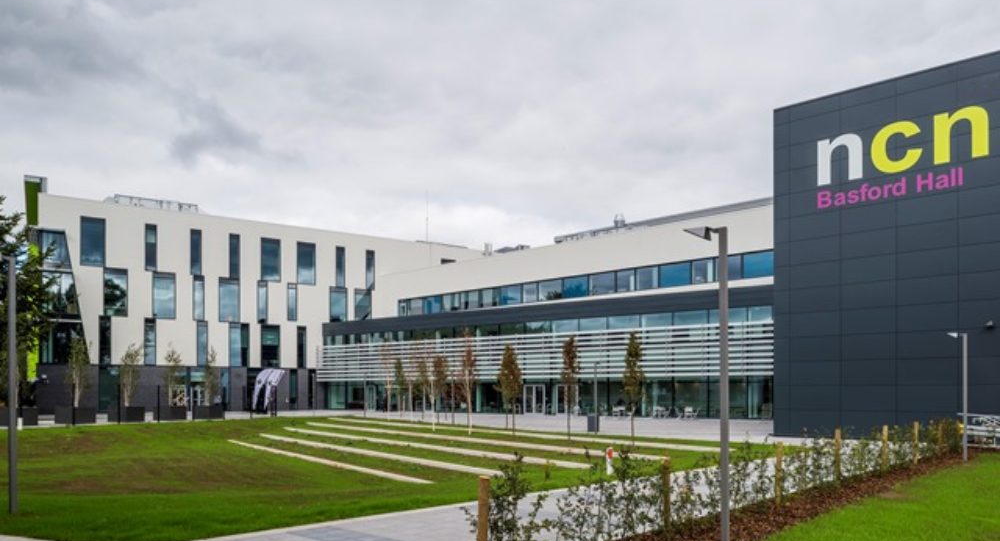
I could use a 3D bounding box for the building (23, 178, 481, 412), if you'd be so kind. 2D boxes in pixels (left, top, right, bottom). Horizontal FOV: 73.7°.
[{"bbox_3d":[-23.650,4.102,69.477,41.200,18.000,16.000,4,-7,-33],"label":"building"}]

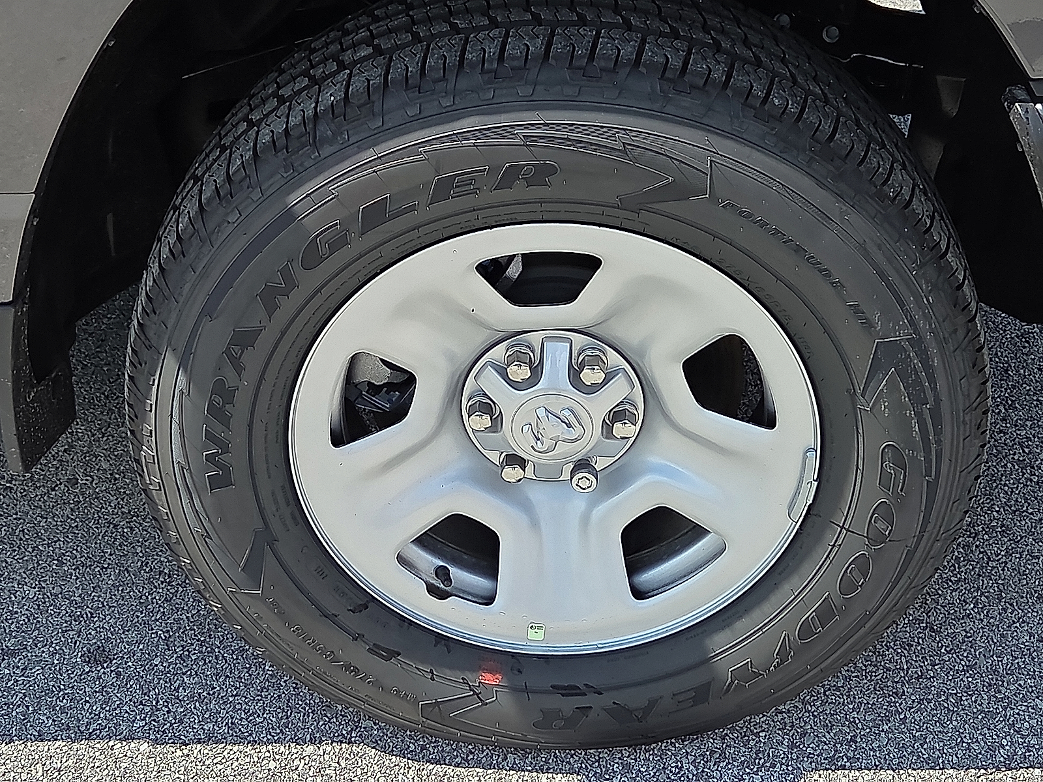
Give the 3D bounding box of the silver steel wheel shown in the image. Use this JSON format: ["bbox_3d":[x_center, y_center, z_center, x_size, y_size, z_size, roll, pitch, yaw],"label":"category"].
[{"bbox_3d":[0.030,0.002,1.792,0.500,0.500,0.210,0,34,0],"label":"silver steel wheel"}]

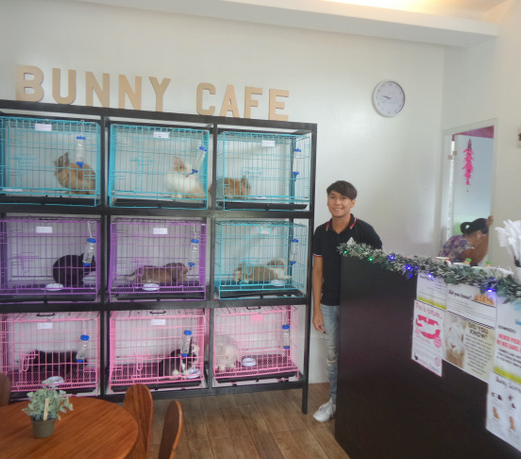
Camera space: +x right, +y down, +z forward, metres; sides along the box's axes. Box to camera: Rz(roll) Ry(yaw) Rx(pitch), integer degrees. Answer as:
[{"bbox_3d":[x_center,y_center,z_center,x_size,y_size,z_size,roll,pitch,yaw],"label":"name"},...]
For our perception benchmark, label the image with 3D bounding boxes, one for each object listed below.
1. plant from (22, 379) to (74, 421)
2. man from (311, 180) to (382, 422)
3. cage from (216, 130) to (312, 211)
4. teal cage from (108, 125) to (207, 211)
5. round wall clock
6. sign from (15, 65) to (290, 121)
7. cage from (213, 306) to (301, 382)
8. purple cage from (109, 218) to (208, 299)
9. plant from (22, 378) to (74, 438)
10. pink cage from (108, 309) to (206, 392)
[{"bbox_3d":[-0.700,0.571,1.397,0.157,0.152,0.150,1,4,-12],"label":"plant"},{"bbox_3d":[0.602,0.503,2.978,0.480,1.666,0.300,4,4,28],"label":"man"},{"bbox_3d":[0.002,-0.396,3.070,0.609,0.511,0.390,1,4,-15],"label":"cage"},{"bbox_3d":[-0.688,-0.408,2.929,0.609,0.511,0.390,1,4,-14],"label":"teal cage"},{"bbox_3d":[1.058,-1.075,3.485,0.297,0.297,0.040,1,4,-12],"label":"round wall clock"},{"bbox_3d":[-0.629,-0.847,2.694,1.682,0.209,0.025,1,4,-12],"label":"sign"},{"bbox_3d":[-0.056,0.816,3.148,0.609,0.511,0.390,1,4,-11],"label":"cage"},{"bbox_3d":[-0.711,0.209,2.990,0.609,0.511,0.390,1,4,-13],"label":"purple cage"},{"bbox_3d":[-0.700,0.580,1.397,0.157,0.170,0.150,1,4,-12],"label":"plant"},{"bbox_3d":[-0.727,0.824,3.029,0.609,0.511,0.390,1,4,-13],"label":"pink cage"}]

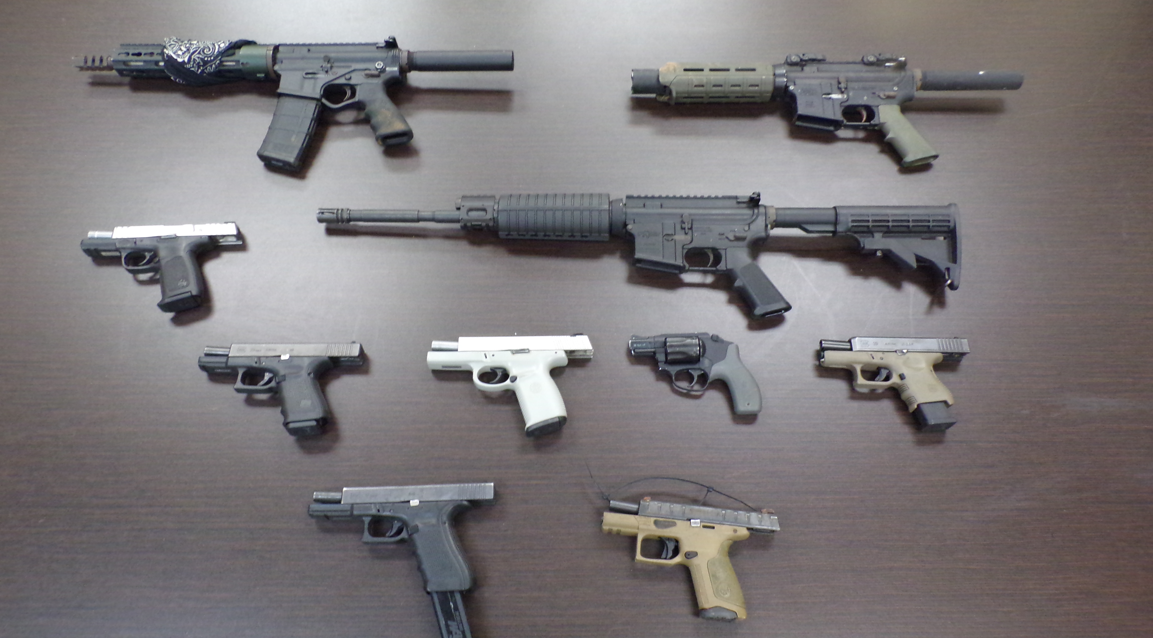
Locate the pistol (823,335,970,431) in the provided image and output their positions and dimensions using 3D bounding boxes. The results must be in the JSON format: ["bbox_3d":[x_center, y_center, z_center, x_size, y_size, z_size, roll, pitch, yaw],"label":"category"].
[{"bbox_3d":[0.427,0.084,1.066,0.198,0.031,0.128,1,66,0],"label":"pistol"}]

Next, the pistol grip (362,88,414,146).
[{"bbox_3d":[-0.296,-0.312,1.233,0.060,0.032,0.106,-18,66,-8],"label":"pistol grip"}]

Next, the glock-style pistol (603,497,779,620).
[{"bbox_3d":[0.136,0.289,0.966,0.214,0.033,0.134,6,65,2],"label":"glock-style pistol"}]

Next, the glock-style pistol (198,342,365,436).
[{"bbox_3d":[-0.398,0.091,1.063,0.216,0.031,0.127,0,66,0],"label":"glock-style pistol"}]

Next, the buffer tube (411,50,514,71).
[{"bbox_3d":[-0.181,-0.406,1.257,0.165,0.032,0.032,0,66,0],"label":"buffer tube"}]

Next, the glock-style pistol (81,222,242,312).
[{"bbox_3d":[-0.598,-0.076,1.139,0.227,0.032,0.136,-1,66,-1],"label":"glock-style pistol"}]

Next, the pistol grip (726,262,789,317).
[{"bbox_3d":[0.250,-0.048,1.103,0.052,0.034,0.095,-18,67,-8],"label":"pistol grip"}]

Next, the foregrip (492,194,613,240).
[{"bbox_3d":[-0.036,-0.147,1.150,0.166,0.062,0.062,0,66,0],"label":"foregrip"}]

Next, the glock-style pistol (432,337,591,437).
[{"bbox_3d":[-0.088,0.087,1.065,0.223,0.033,0.140,-1,66,0],"label":"glock-style pistol"}]

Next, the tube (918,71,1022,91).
[{"bbox_3d":[0.626,-0.378,1.266,0.165,0.031,0.031,0,65,0],"label":"tube"}]

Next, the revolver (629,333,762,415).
[{"bbox_3d":[0.158,0.072,1.068,0.169,0.034,0.114,-1,65,-1],"label":"revolver"}]

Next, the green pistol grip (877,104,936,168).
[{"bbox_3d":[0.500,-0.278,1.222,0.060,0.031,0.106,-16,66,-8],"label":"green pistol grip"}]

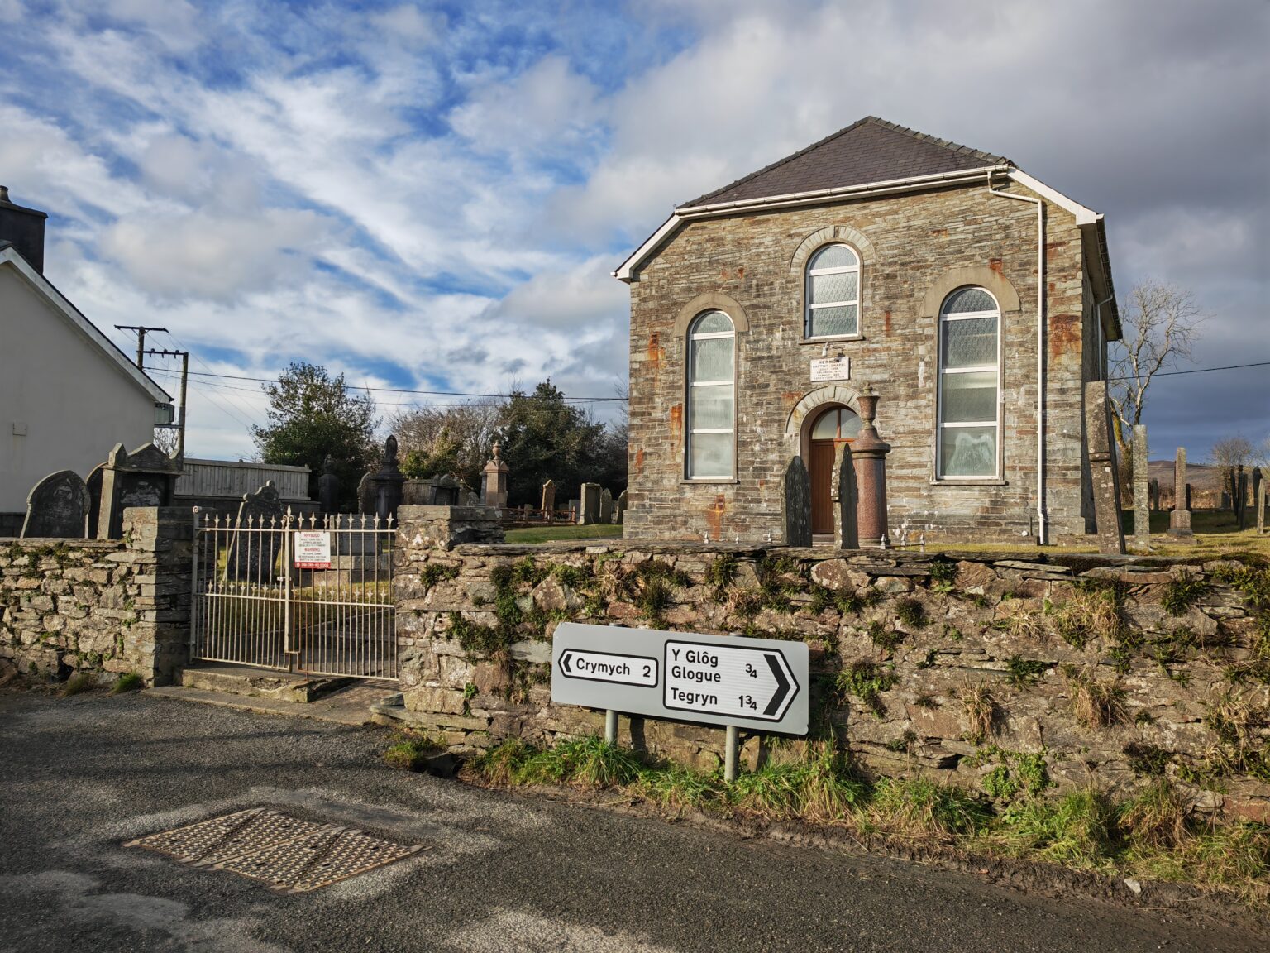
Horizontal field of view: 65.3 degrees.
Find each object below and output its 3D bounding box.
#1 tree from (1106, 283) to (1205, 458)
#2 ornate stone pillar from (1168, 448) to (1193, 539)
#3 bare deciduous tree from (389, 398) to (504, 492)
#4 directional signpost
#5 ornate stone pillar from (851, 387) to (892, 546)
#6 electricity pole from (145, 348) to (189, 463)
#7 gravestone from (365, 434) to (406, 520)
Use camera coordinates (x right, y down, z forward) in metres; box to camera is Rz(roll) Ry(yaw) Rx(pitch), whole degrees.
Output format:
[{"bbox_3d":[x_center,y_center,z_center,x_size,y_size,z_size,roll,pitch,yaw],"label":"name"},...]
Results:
[{"bbox_3d":[19.887,-3.064,38.000,4.300,8.600,4.300,0,-2,27],"label":"tree"},{"bbox_3d":[10.311,0.309,18.700,0.420,1.700,0.650,0,-2,27],"label":"ornate stone pillar"},{"bbox_3d":[-7.993,-0.736,42.000,4.900,5.100,4.900,1,-2,-10],"label":"bare deciduous tree"},{"bbox_3d":[0.259,1.521,6.674,2.000,0.947,0.140,-1,-5,33],"label":"directional signpost"},{"bbox_3d":[3.027,-0.108,12.700,0.550,2.130,0.550,0,-2,27],"label":"ornate stone pillar"},{"bbox_3d":[-21.274,-1.916,45.000,2.000,7.800,0.600,1,-2,-18],"label":"electricity pole"},{"bbox_3d":[-5.476,0.264,22.000,0.760,2.350,0.760,0,-2,27],"label":"gravestone"}]

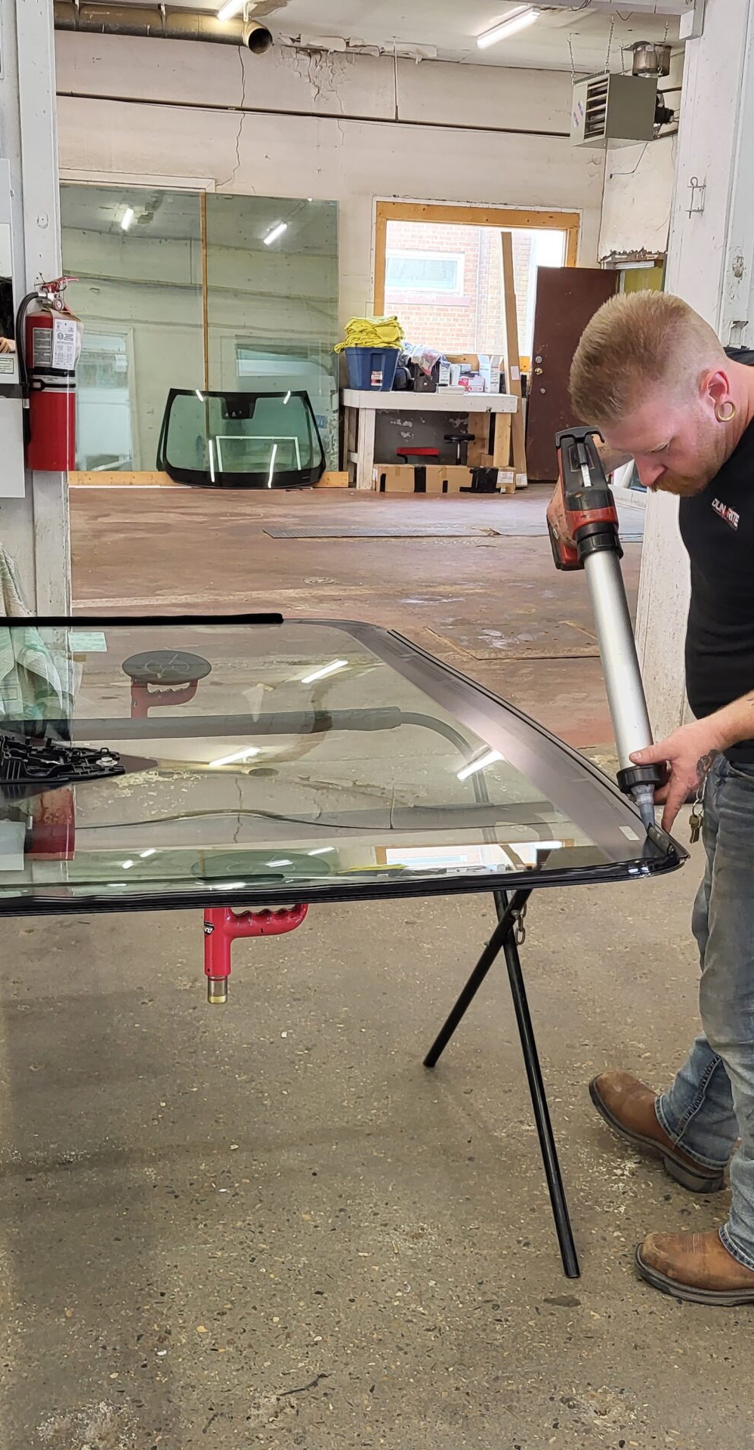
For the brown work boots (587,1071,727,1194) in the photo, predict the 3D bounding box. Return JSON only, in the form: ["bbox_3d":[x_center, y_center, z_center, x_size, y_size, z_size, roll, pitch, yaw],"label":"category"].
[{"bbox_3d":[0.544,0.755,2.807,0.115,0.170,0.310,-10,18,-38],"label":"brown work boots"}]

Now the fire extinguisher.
[{"bbox_3d":[-0.887,-0.948,3.930,0.180,0.520,0.150,-2,15,-14],"label":"fire extinguisher"}]

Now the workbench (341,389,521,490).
[{"bbox_3d":[0.525,-2.783,14.150,1.620,0.950,0.630,-2,15,-14],"label":"workbench"}]

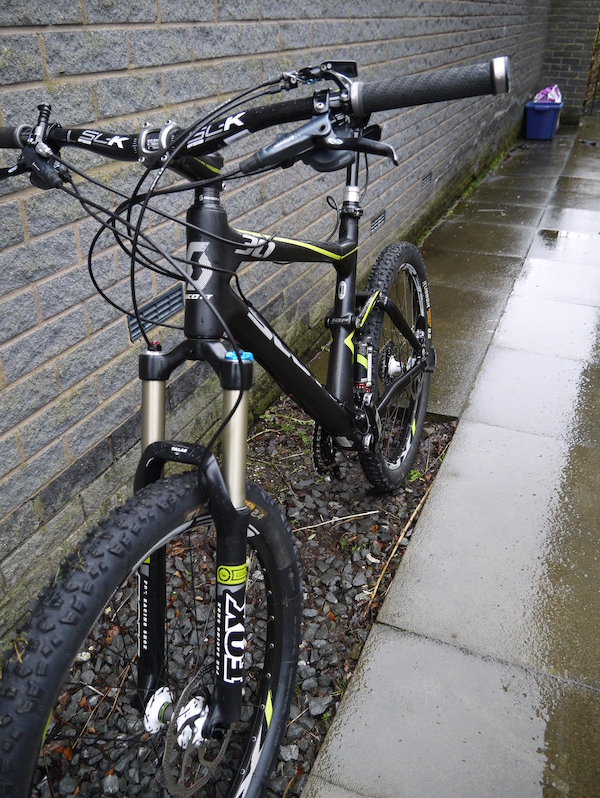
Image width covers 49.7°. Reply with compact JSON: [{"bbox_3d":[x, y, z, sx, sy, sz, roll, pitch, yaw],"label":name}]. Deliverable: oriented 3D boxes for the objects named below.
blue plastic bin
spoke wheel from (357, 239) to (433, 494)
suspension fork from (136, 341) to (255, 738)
[{"bbox_3d":[2.650,-3.030,7.030,0.365,0.345,0.480,11,33,21],"label":"blue plastic bin"},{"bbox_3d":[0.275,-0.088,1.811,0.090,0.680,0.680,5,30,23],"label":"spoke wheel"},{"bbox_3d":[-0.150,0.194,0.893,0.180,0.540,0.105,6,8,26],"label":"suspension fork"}]

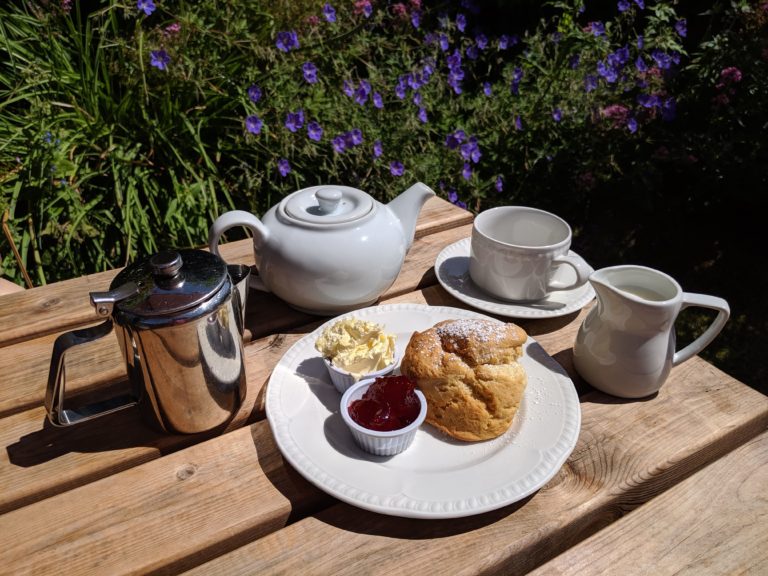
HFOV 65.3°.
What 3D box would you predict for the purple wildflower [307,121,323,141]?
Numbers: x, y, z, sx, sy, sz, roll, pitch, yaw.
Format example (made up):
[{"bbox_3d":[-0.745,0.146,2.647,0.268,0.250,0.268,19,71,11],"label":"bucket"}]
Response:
[{"bbox_3d":[-0.152,-0.343,1.300,0.035,0.043,0.030,-3,32,-6],"label":"purple wildflower"}]

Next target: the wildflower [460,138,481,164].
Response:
[{"bbox_3d":[0.184,-0.293,1.280,0.043,0.056,0.040,5,32,7],"label":"wildflower"}]

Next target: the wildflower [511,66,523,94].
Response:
[{"bbox_3d":[0.313,-0.493,1.420,0.028,0.066,0.032,7,32,10],"label":"wildflower"}]

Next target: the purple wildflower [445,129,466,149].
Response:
[{"bbox_3d":[0.152,-0.321,1.280,0.047,0.043,0.036,4,32,6],"label":"purple wildflower"}]

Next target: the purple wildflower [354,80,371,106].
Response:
[{"bbox_3d":[-0.051,-0.461,1.420,0.039,0.055,0.032,-1,32,-2],"label":"purple wildflower"}]

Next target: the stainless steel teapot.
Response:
[{"bbox_3d":[-0.163,0.037,0.423,0.149,0.128,0.080,-12,34,-19],"label":"stainless steel teapot"}]

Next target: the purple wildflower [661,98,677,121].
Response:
[{"bbox_3d":[0.673,-0.424,1.420,0.038,0.052,0.033,14,35,21],"label":"purple wildflower"}]

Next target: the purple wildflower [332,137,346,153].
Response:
[{"bbox_3d":[-0.102,-0.331,1.380,0.034,0.038,0.027,-2,32,-4],"label":"purple wildflower"}]

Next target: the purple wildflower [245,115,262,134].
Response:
[{"bbox_3d":[-0.301,-0.377,1.380,0.039,0.044,0.029,-6,32,-11],"label":"purple wildflower"}]

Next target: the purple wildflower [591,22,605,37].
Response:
[{"bbox_3d":[0.552,-0.669,1.550,0.034,0.034,0.026,10,33,15],"label":"purple wildflower"}]

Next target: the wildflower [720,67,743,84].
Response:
[{"bbox_3d":[0.899,-0.550,1.550,0.054,0.044,0.035,17,35,24],"label":"wildflower"}]

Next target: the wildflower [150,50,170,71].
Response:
[{"bbox_3d":[-0.530,-0.539,1.420,0.046,0.046,0.028,-11,34,-17],"label":"wildflower"}]

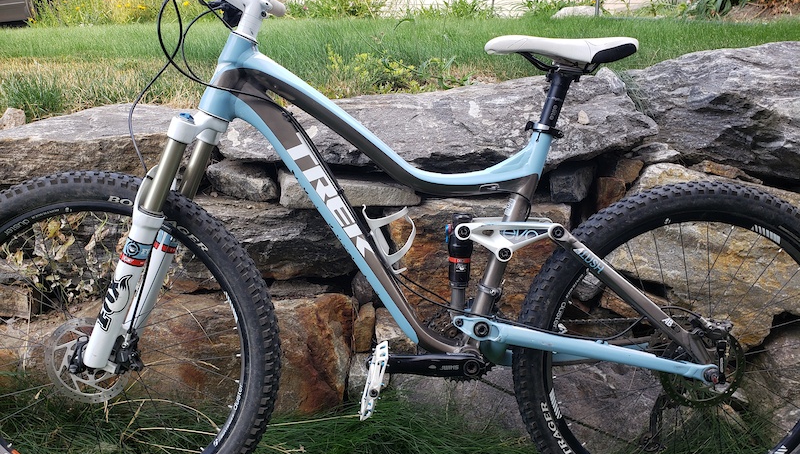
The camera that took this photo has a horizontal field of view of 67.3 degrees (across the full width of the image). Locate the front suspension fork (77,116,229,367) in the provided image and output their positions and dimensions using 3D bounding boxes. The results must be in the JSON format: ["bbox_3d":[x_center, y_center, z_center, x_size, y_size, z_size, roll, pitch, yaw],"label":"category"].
[{"bbox_3d":[-0.443,0.018,1.096,0.108,0.495,0.178,23,6,-1],"label":"front suspension fork"}]

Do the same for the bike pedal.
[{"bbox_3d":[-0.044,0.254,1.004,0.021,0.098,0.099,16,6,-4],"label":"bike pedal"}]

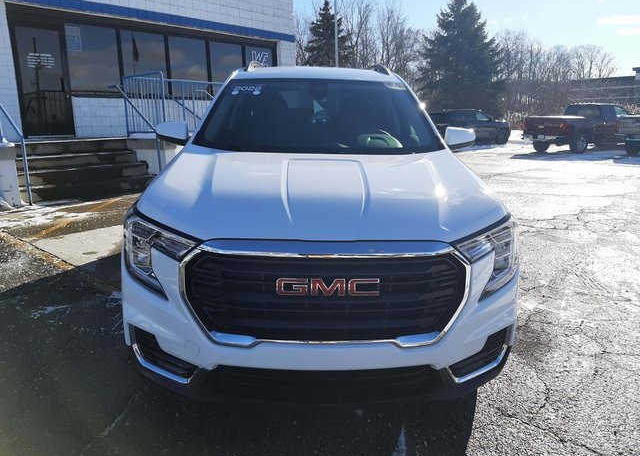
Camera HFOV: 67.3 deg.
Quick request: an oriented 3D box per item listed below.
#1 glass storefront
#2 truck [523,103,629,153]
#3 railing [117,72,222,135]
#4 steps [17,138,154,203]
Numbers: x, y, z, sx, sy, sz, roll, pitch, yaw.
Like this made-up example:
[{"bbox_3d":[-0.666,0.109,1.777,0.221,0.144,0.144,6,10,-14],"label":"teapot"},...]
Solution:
[{"bbox_3d":[-3.509,-3.587,11.827,0.250,2.400,7.100,8,16,40],"label":"glass storefront"},{"bbox_3d":[11.200,-4.240,20.280,5.850,1.900,2.030,-9,14,-30],"label":"truck"},{"bbox_3d":[-2.367,-2.379,9.452,1.500,1.080,2.500,8,16,40],"label":"railing"},{"bbox_3d":[-4.025,-1.002,7.995,1.050,0.870,2.250,8,16,40],"label":"steps"}]

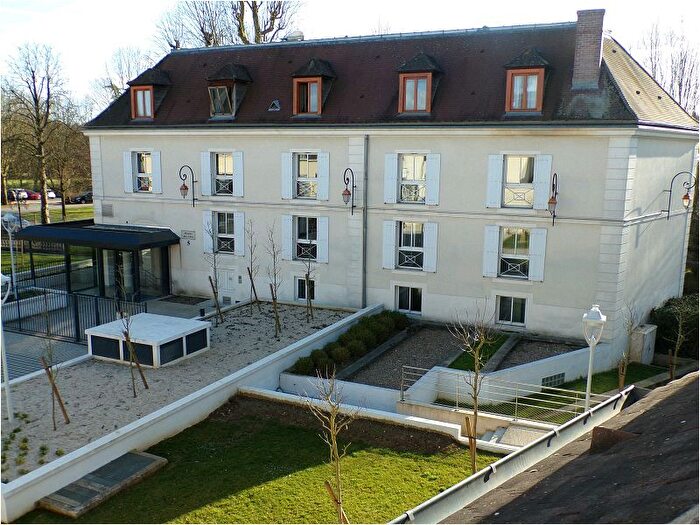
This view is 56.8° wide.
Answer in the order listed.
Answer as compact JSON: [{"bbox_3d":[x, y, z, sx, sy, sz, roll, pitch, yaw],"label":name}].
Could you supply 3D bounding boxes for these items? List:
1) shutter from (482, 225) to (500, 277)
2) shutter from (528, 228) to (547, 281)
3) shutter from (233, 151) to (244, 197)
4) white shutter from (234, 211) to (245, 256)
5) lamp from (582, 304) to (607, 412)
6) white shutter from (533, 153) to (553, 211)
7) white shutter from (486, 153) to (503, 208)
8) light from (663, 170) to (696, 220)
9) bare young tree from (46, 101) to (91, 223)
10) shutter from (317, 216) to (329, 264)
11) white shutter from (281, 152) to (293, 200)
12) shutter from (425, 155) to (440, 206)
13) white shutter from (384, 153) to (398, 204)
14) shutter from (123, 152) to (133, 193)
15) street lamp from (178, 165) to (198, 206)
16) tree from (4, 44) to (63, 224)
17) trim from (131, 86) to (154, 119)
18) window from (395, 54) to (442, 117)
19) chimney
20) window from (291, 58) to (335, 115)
[{"bbox_3d":[5.321,-0.407,24.278,0.524,1.930,0.045,5,10,23],"label":"shutter"},{"bbox_3d":[7.434,-0.310,25.642,0.578,2.115,0.050,5,10,23],"label":"shutter"},{"bbox_3d":[-5.126,-4.031,29.858,0.554,2.051,0.055,5,10,24],"label":"shutter"},{"bbox_3d":[-5.301,-1.349,31.140,0.578,2.115,0.050,5,10,23],"label":"white shutter"},{"bbox_3d":[5.557,2.869,15.049,0.500,3.850,0.500,5,10,24],"label":"lamp"},{"bbox_3d":[7.501,-3.106,25.180,0.578,2.100,0.050,5,10,23],"label":"white shutter"},{"bbox_3d":[5.611,-3.133,25.001,0.554,2.051,0.055,5,10,24],"label":"white shutter"},{"bbox_3d":[13.881,-2.739,27.175,1.365,2.016,0.353,9,12,41],"label":"light"},{"bbox_3d":[-28.274,-10.118,63.824,4.600,11.780,4.600,5,10,23],"label":"bare young tree"},{"bbox_3d":[-1.172,-0.983,28.494,0.554,2.051,0.055,5,10,24],"label":"shutter"},{"bbox_3d":[-2.651,-3.650,27.338,0.524,1.930,0.045,5,10,23],"label":"white shutter"},{"bbox_3d":[3.351,-3.322,26.023,0.554,2.051,0.055,5,10,24],"label":"shutter"},{"bbox_3d":[1.774,-3.574,27.652,0.578,2.100,0.050,5,10,23],"label":"white shutter"},{"bbox_3d":[-10.523,-4.295,30.768,0.524,1.930,0.045,5,10,23],"label":"shutter"},{"bbox_3d":[-7.557,-3.559,30.347,0.370,1.966,1.235,5,10,24],"label":"street lamp"},{"bbox_3d":[-30.391,-12.013,62.160,5.900,17.354,5.900,-4,10,-26],"label":"tree"},{"bbox_3d":[-10.140,-7.887,31.926,1.361,1.550,0.160,5,10,24],"label":"trim"},{"bbox_3d":[2.792,-6.941,25.331,1.544,2.393,1.737,5,10,23],"label":"window"},{"bbox_3d":[9.291,-8.238,25.193,0.987,2.888,0.588,5,10,23],"label":"chimney"},{"bbox_3d":[-1.602,-7.718,28.511,1.562,2.444,1.462,5,10,24],"label":"window"}]

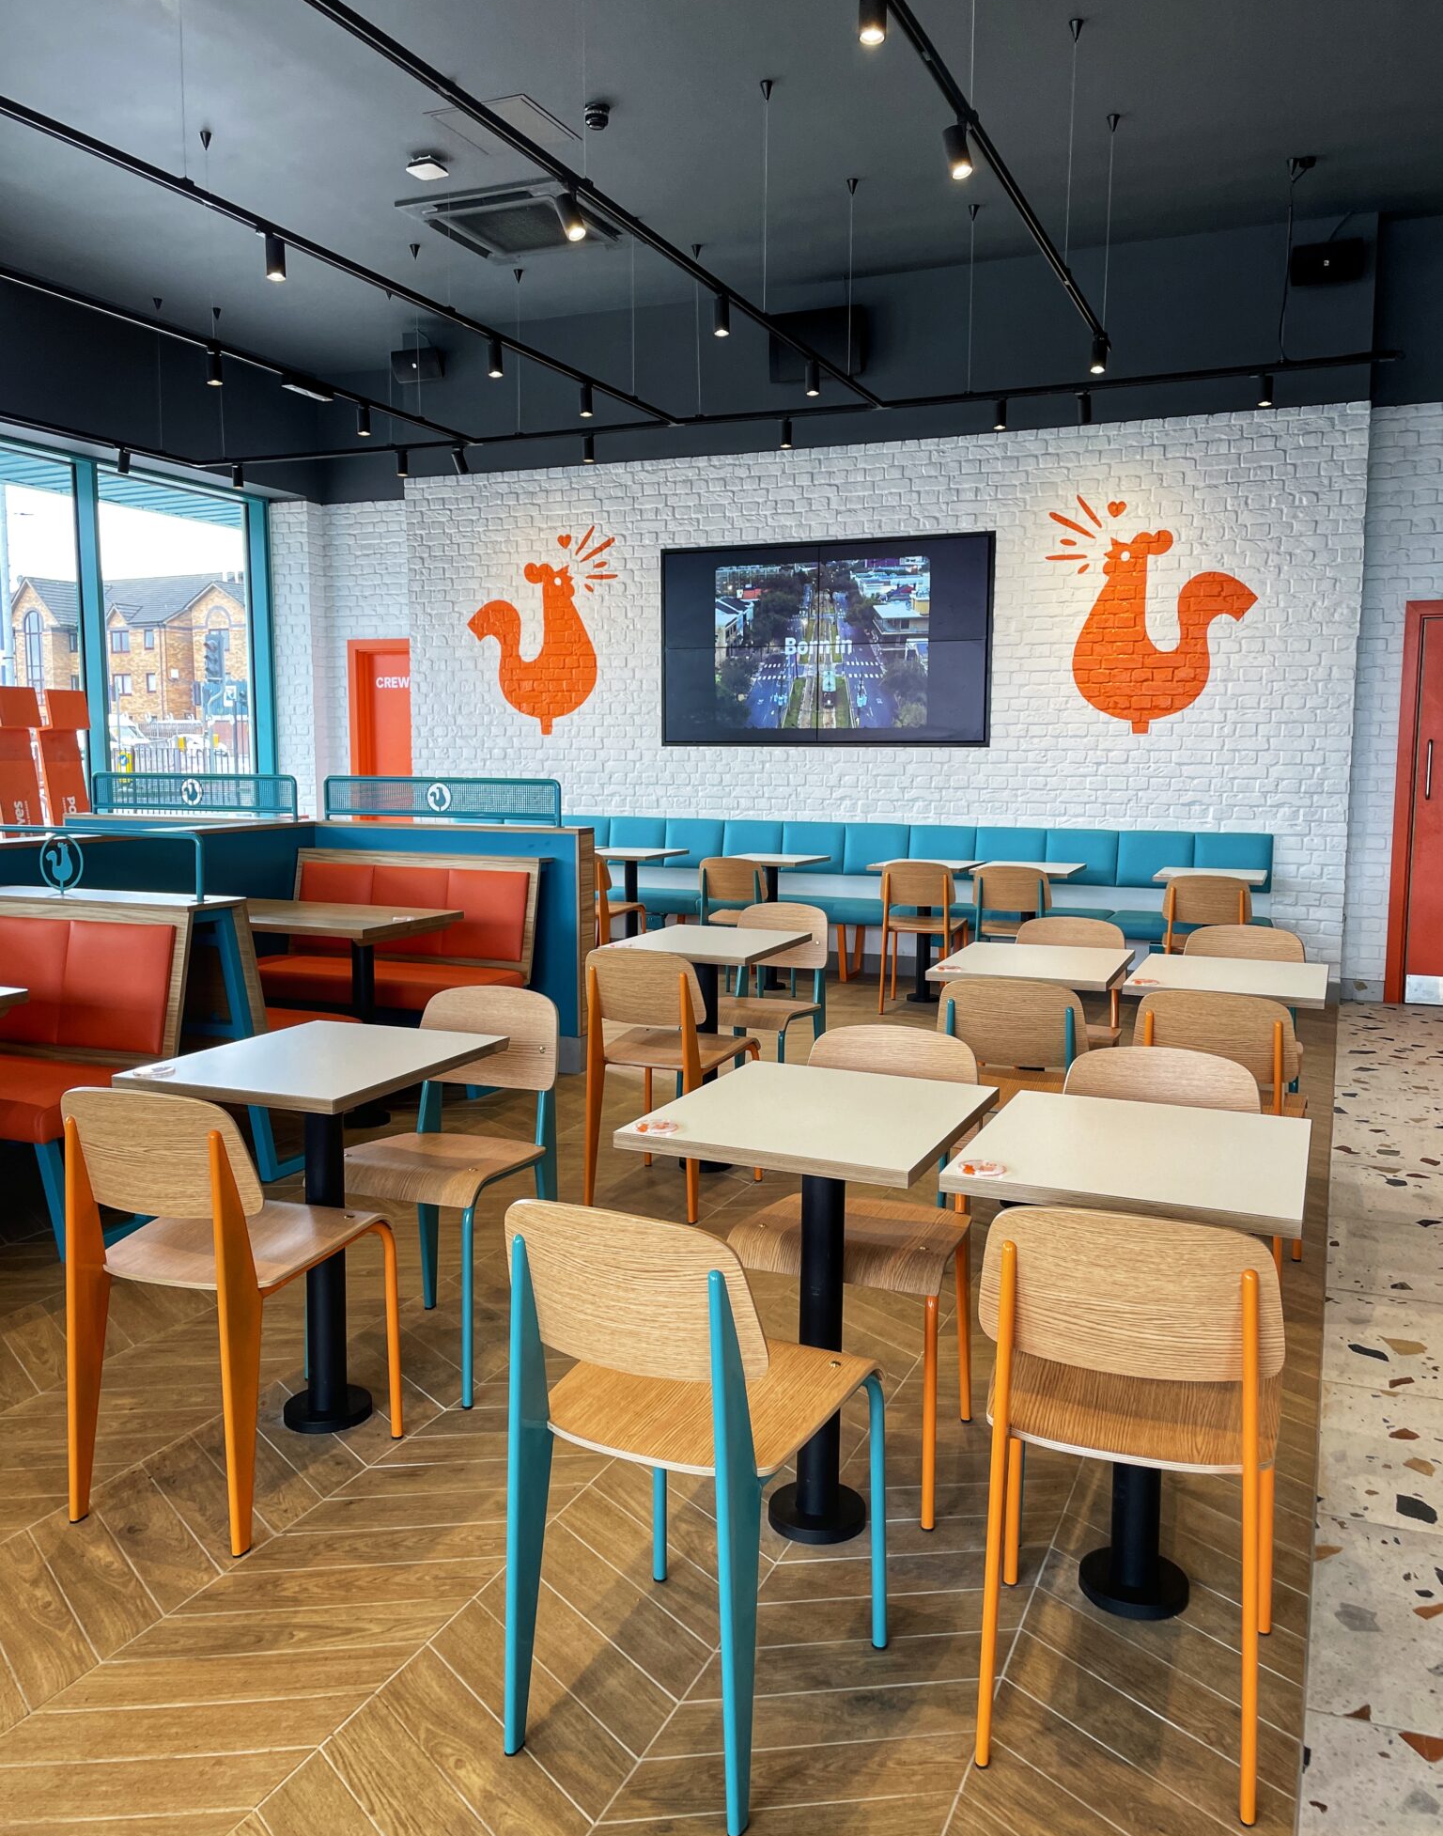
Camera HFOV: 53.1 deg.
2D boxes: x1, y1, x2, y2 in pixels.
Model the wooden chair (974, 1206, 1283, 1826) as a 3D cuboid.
[{"bbox_3d":[0.591,0.747,2.092,0.415,0.790,0.495,3,7,19],"label":"wooden chair"}]

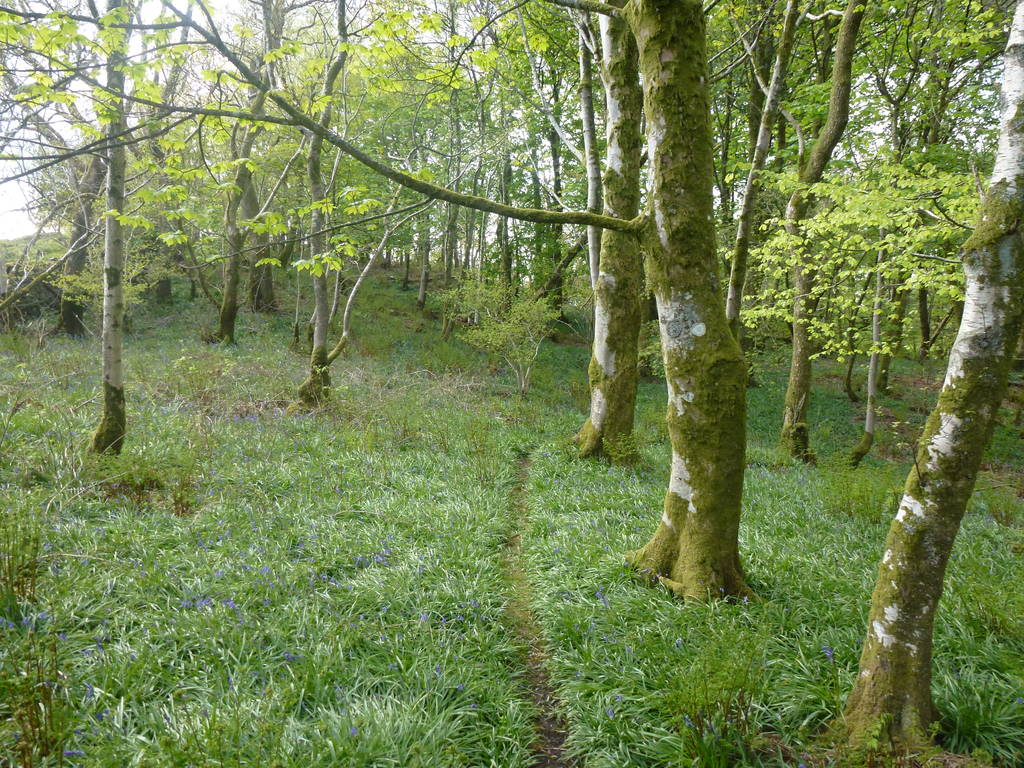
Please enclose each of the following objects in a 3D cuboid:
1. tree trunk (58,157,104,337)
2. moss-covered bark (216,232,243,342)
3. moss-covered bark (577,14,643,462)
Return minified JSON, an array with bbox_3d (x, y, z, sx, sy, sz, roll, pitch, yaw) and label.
[{"bbox_3d":[-11.520,-3.680,19.000,1.201,4.795,0.850,0,3,0],"label":"tree trunk"},{"bbox_3d":[-7.162,-2.421,18.000,0.644,2.831,0.550,0,3,0],"label":"moss-covered bark"},{"bbox_3d":[1.181,-1.787,8.600,0.777,5.381,0.720,0,3,0],"label":"moss-covered bark"}]

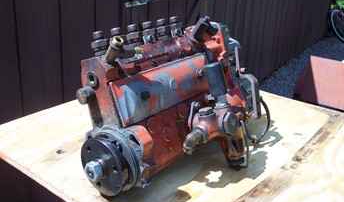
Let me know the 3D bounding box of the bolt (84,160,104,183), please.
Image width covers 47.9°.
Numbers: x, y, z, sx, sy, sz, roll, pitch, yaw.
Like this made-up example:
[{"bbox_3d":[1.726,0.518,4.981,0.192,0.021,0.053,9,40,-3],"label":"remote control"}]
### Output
[{"bbox_3d":[-0.107,0.098,0.543,0.025,0.025,0.016,13,26,38],"label":"bolt"}]

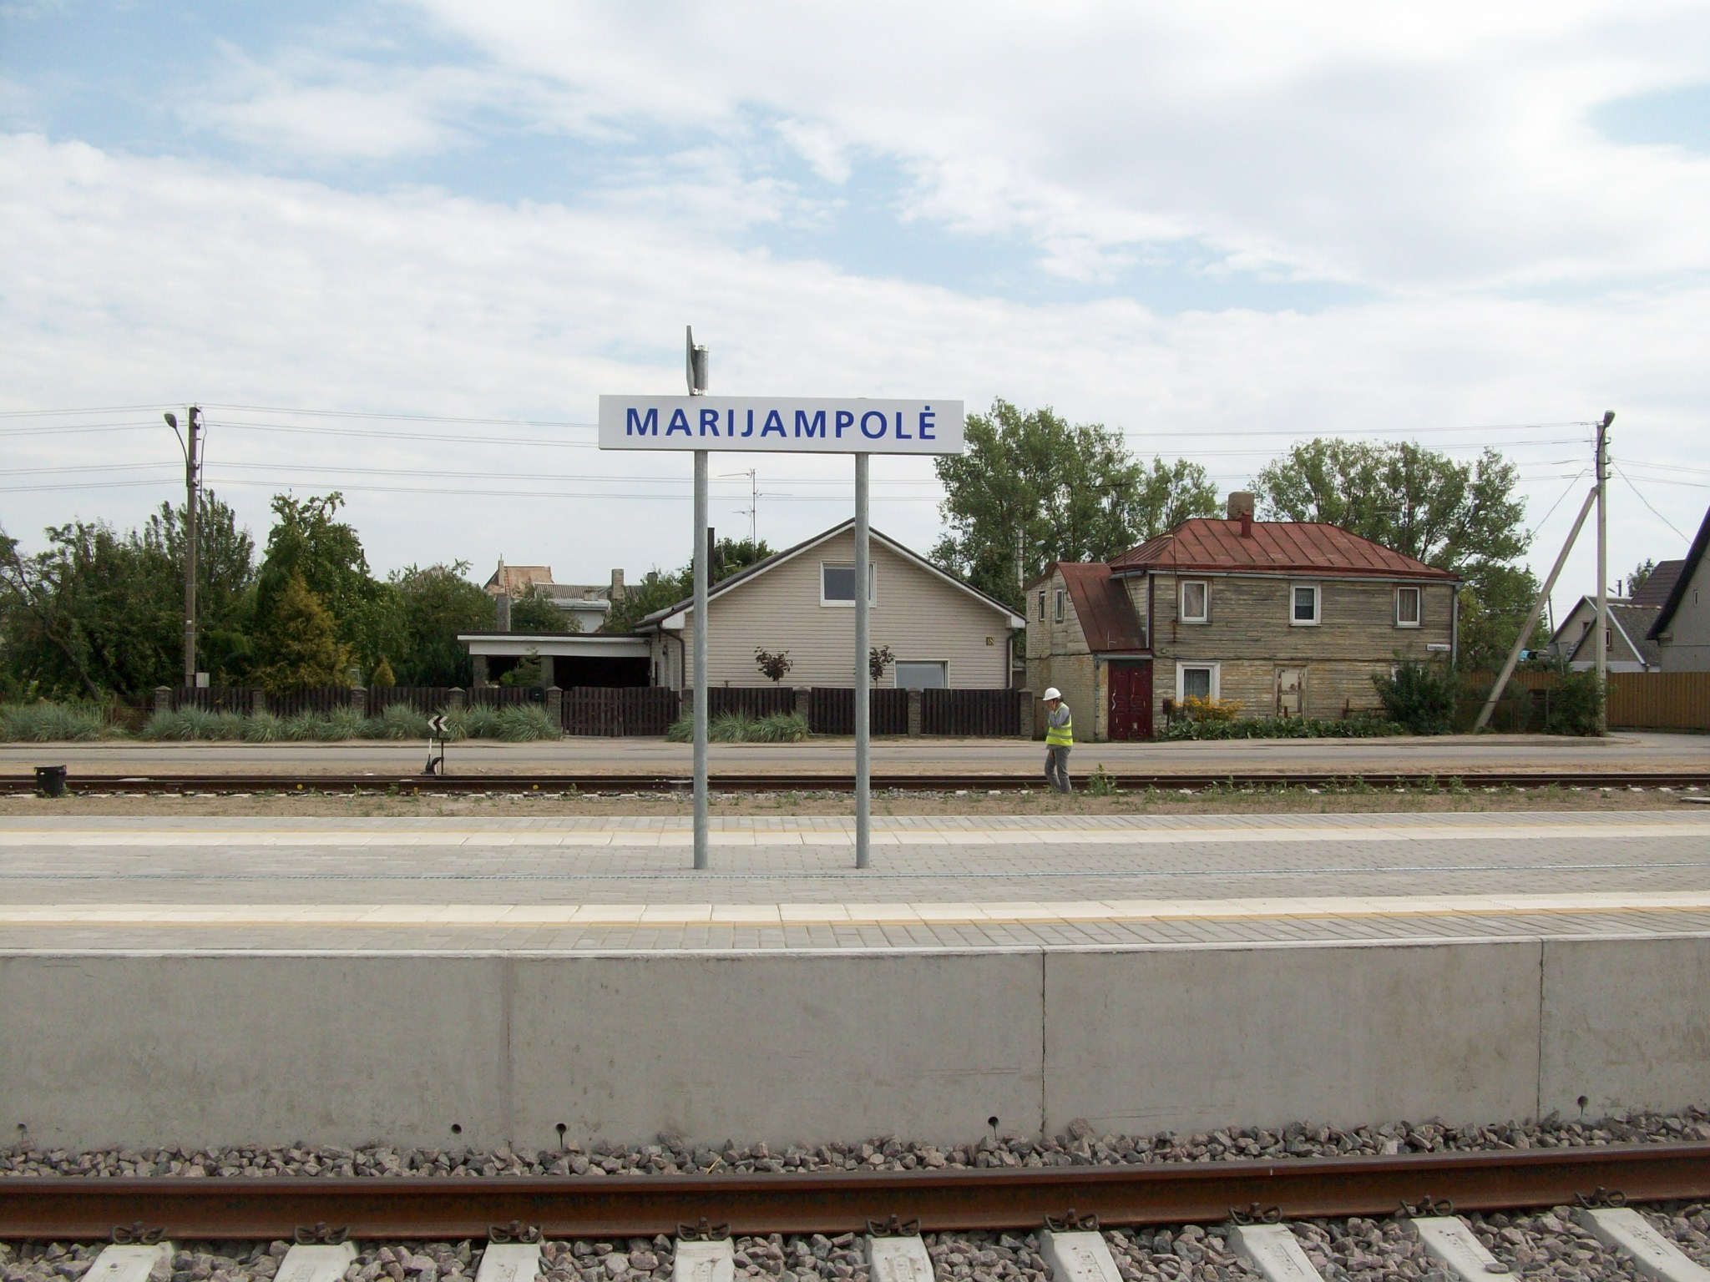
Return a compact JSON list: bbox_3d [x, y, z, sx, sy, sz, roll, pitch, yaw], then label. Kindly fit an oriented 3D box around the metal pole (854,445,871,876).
[{"bbox_3d":[0.044,-0.039,9.220,0.078,2.580,0.078,0,-1,-4],"label":"metal pole"}]

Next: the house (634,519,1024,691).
[{"bbox_3d":[-1.300,-0.350,57.000,11.500,6.600,9.500,0,-1,-13],"label":"house"}]

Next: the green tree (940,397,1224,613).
[{"bbox_3d":[9.944,-3.777,76.000,12.800,14.270,10.500,0,-1,-4],"label":"green tree"}]

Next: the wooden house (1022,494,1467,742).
[{"bbox_3d":[12.316,-0.837,53.832,11.770,7.740,6.900,0,-1,-11],"label":"wooden house"}]

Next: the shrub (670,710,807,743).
[{"bbox_3d":[-3.348,2.449,48.100,3.850,0.970,1.400,0,-1,-4],"label":"shrub"}]

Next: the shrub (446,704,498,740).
[{"bbox_3d":[-10.330,2.160,45.300,1.450,0.980,1.250,0,-1,-4],"label":"shrub"}]

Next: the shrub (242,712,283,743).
[{"bbox_3d":[-16.580,2.430,47.000,1.150,0.880,1.100,0,-1,-4],"label":"shrub"}]

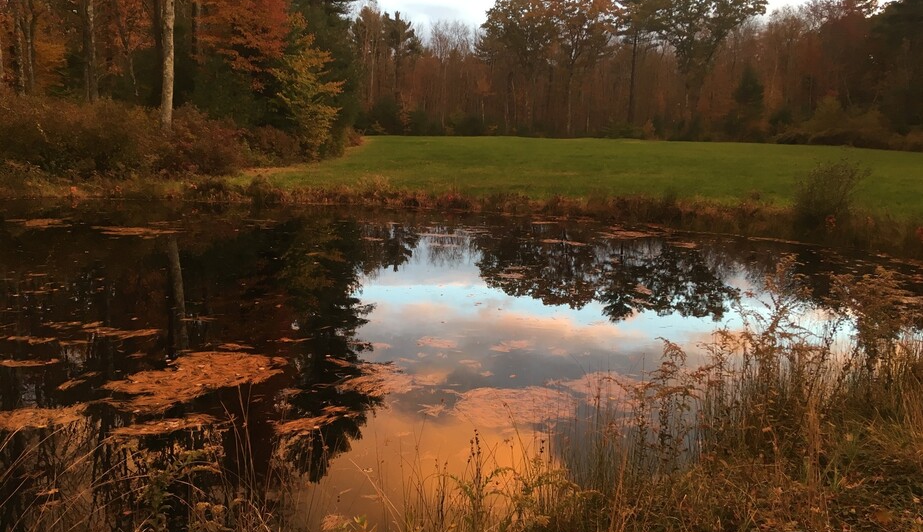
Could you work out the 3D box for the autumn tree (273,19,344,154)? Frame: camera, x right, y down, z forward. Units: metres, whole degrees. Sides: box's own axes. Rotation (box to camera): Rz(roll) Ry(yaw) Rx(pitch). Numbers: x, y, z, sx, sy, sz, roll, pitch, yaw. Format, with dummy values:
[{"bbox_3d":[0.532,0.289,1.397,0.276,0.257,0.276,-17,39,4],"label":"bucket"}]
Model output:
[{"bbox_3d":[-6.906,-8.007,34.906,3.250,6.080,3.200,-1,11,-11],"label":"autumn tree"}]

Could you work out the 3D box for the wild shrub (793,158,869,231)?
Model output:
[{"bbox_3d":[8.930,-1.712,18.712,1.840,1.760,1.600,6,12,25],"label":"wild shrub"}]

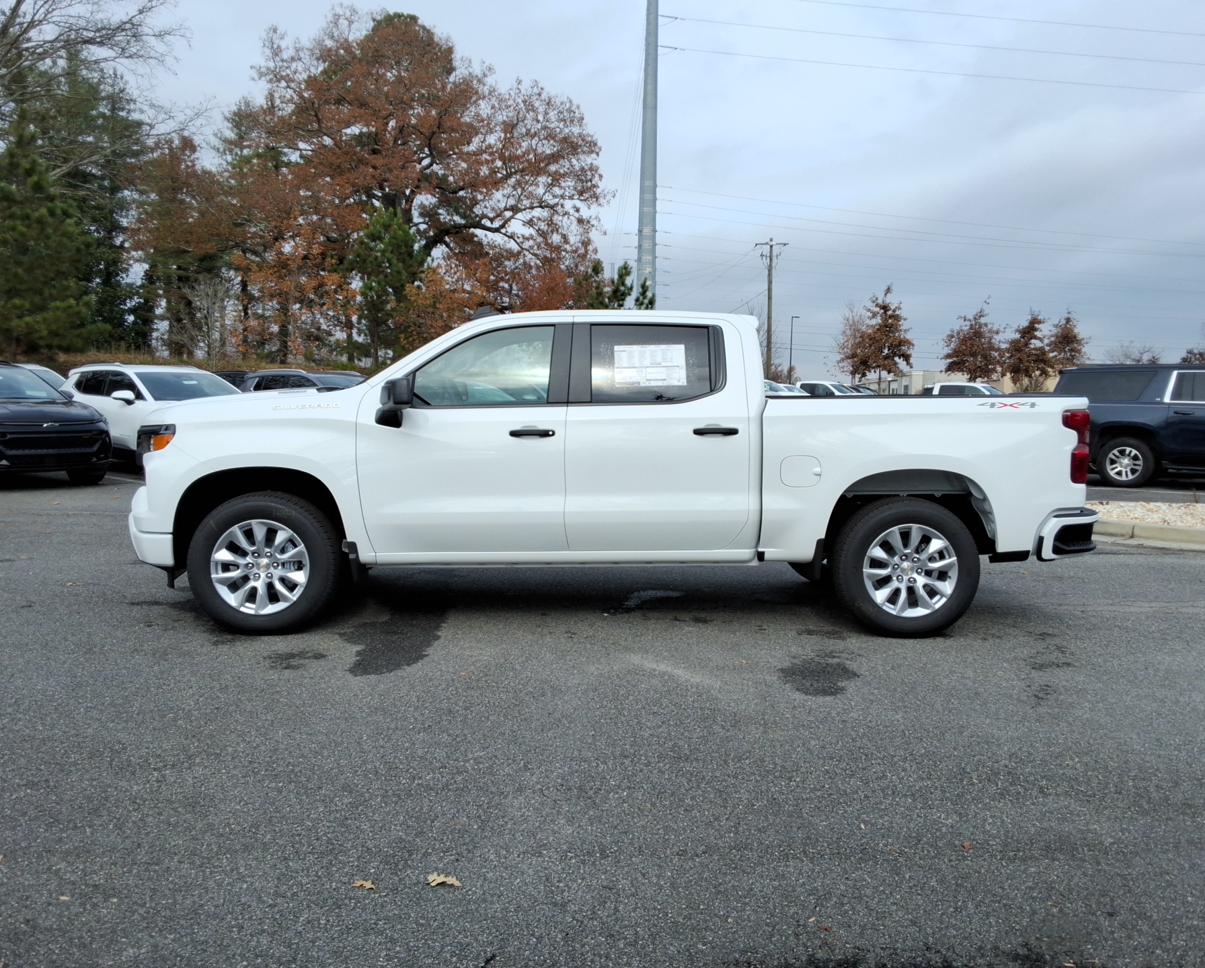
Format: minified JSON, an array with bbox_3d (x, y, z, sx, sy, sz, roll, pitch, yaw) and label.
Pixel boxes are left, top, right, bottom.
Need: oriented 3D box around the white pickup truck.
[{"bbox_3d":[0.025,-0.156,6.959,5.880,1.930,2.120,0,5,-1],"label":"white pickup truck"}]

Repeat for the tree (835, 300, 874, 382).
[{"bbox_3d":[12.206,-5.992,50.652,2.055,5.801,2.055,2,5,13],"label":"tree"}]

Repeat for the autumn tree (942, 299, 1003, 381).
[{"bbox_3d":[16.921,-5.567,47.674,2.809,5.602,2.809,2,6,19],"label":"autumn tree"}]

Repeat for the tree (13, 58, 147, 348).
[{"bbox_3d":[-19.194,-10.110,38.254,4.877,10.652,4.877,-2,6,-26],"label":"tree"}]

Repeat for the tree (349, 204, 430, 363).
[{"bbox_3d":[-7.362,-6.760,35.538,2.746,5.421,2.746,0,5,-12],"label":"tree"}]

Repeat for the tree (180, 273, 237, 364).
[{"bbox_3d":[-11.280,-4.674,29.909,1.675,2.718,1.675,-1,6,-20],"label":"tree"}]

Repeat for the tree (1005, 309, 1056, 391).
[{"bbox_3d":[19.507,-5.350,47.691,2.487,5.222,2.487,3,6,22],"label":"tree"}]

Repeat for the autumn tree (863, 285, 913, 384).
[{"bbox_3d":[12.549,-5.789,46.654,2.613,6.137,2.613,2,5,15],"label":"autumn tree"}]

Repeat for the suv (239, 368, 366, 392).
[{"bbox_3d":[-5.285,-1.380,20.364,4.680,1.680,1.900,5,7,41],"label":"suv"}]

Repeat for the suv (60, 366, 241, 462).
[{"bbox_3d":[-7.288,-1.136,17.477,4.840,1.660,1.980,5,7,41],"label":"suv"}]

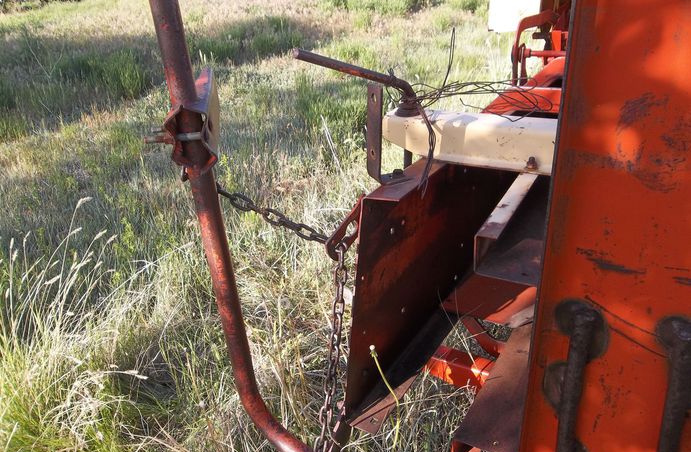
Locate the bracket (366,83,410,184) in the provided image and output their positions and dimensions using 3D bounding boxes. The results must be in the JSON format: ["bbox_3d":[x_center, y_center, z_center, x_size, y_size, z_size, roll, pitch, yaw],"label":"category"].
[{"bbox_3d":[0.070,-0.143,0.831,0.054,0.148,0.042,-9,23,-21],"label":"bracket"}]

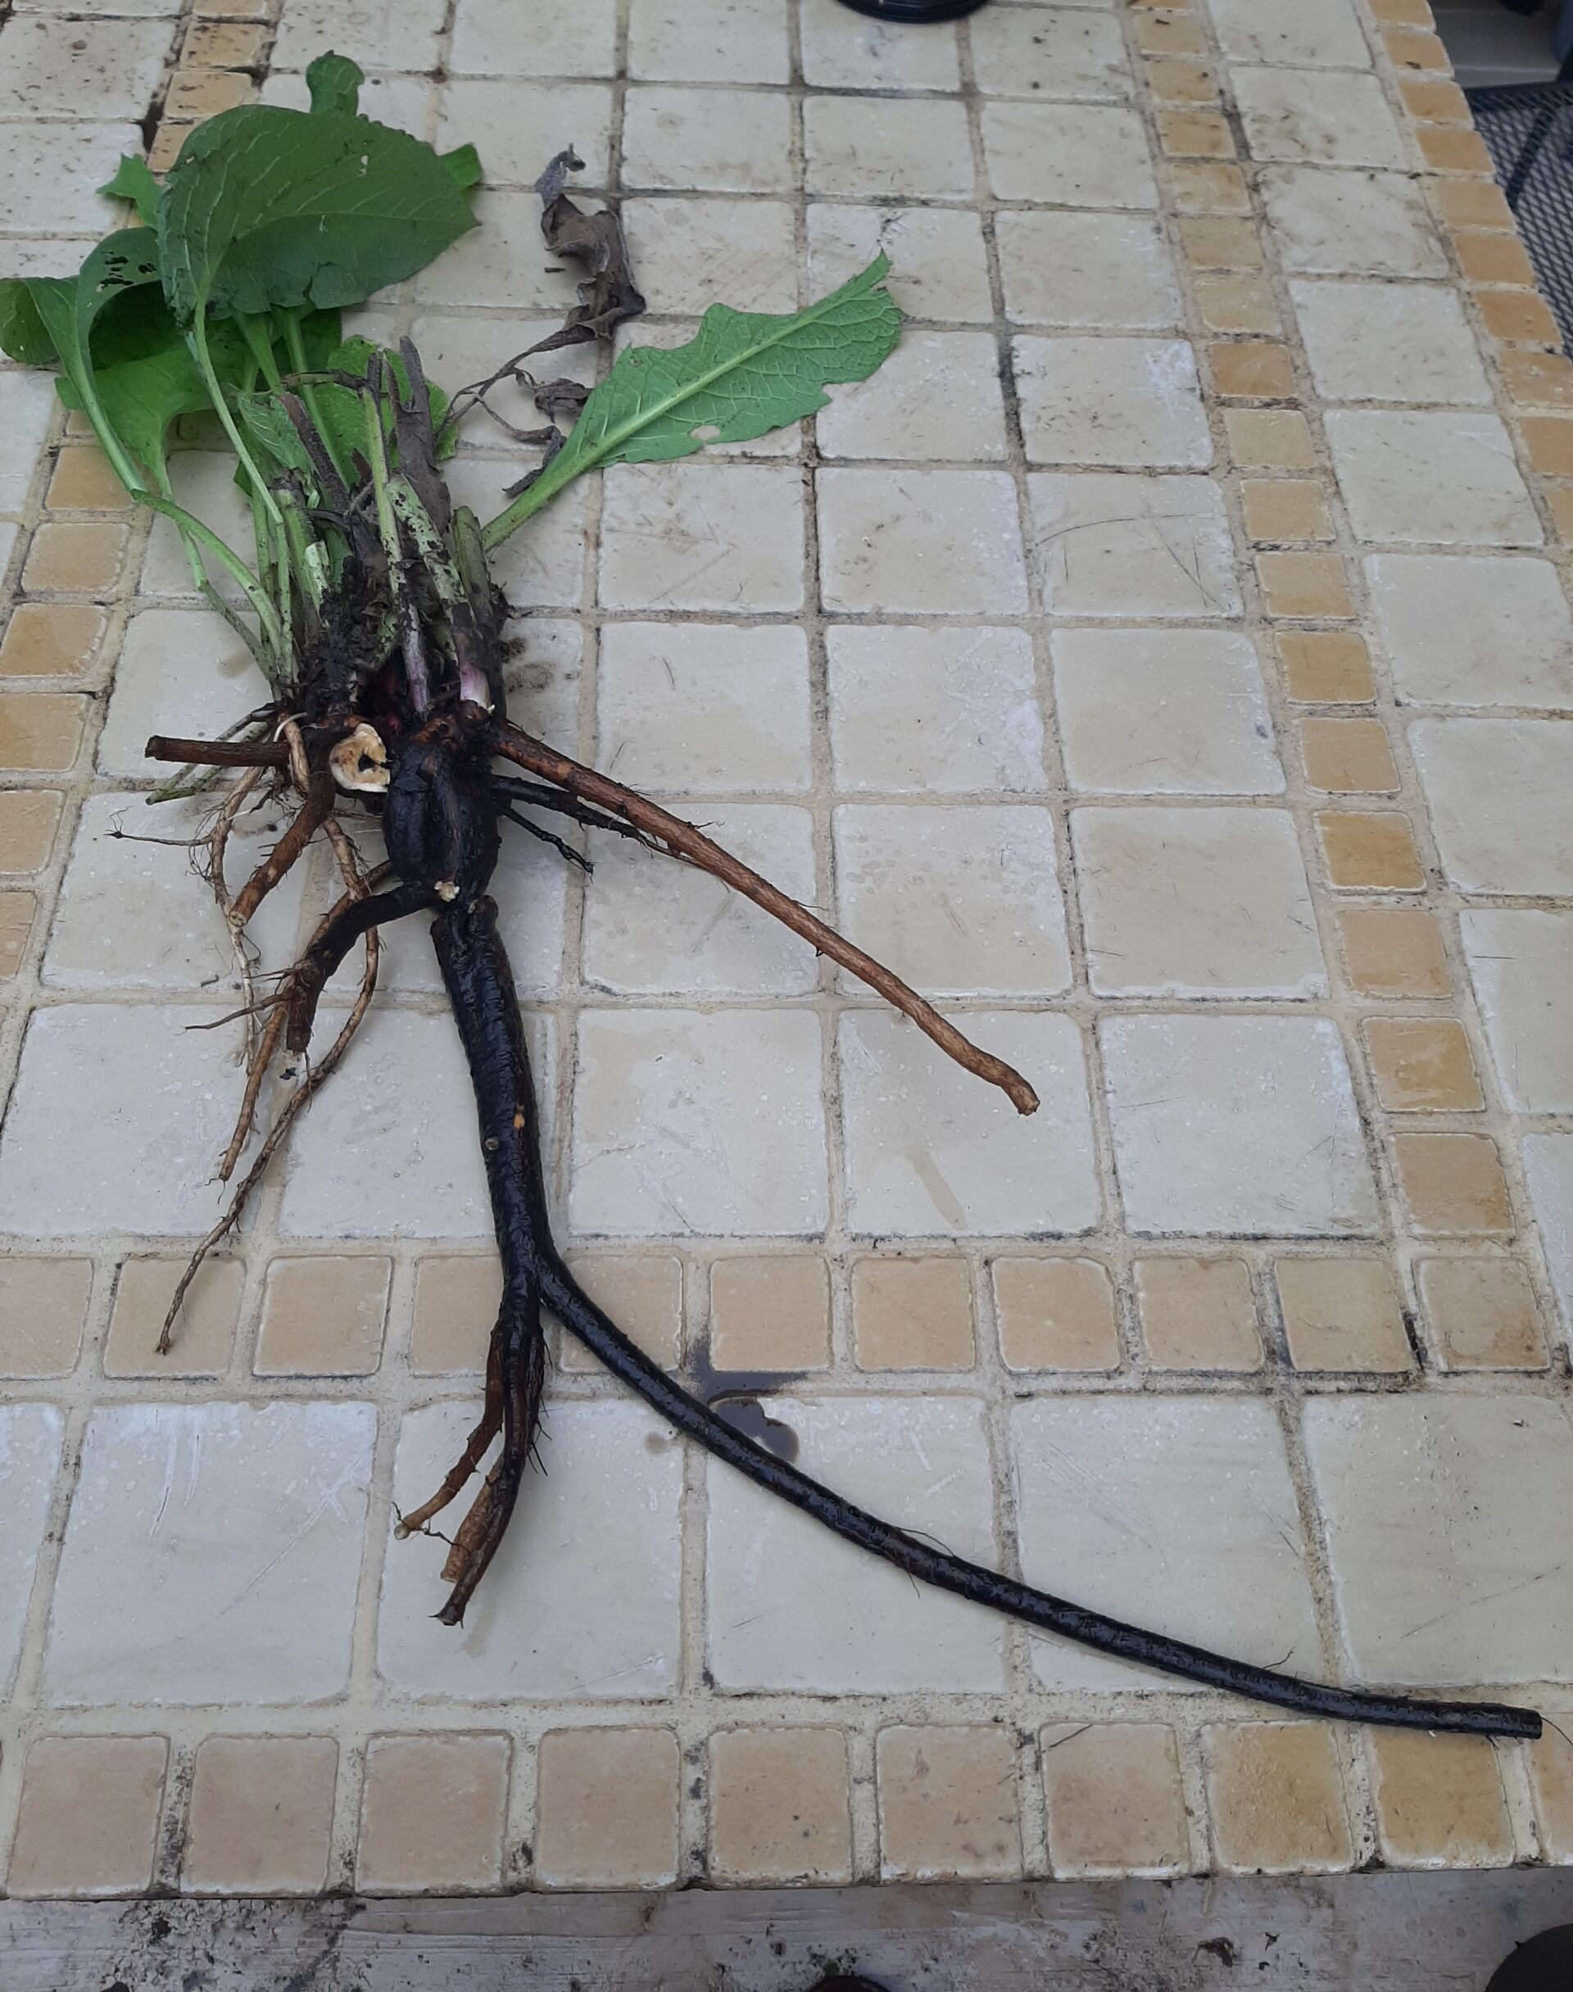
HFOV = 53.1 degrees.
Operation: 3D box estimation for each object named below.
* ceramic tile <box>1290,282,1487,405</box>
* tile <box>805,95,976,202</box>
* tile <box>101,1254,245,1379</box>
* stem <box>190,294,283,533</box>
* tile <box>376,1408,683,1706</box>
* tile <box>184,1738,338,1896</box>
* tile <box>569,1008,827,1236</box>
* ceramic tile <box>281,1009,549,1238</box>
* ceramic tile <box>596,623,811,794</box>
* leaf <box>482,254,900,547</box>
[{"bbox_3d":[0.339,-0.366,0.890,0.099,0.010,0.099,0,61,-2],"label":"ceramic tile"},{"bbox_3d":[0.061,-0.506,0.948,0.100,0.010,0.100,1,61,-3],"label":"tile"},{"bbox_3d":[-0.225,0.121,0.582,0.046,0.010,0.046,1,61,-3],"label":"tile"},{"bbox_3d":[-0.266,-0.282,0.753,0.012,0.011,0.143,-20,73,-13],"label":"stem"},{"bbox_3d":[-0.087,0.193,0.552,0.101,0.009,0.099,0,61,-3],"label":"tile"},{"bbox_3d":[-0.168,0.265,0.508,0.046,0.009,0.045,0,61,-3],"label":"tile"},{"bbox_3d":[-0.035,0.052,0.642,0.101,0.010,0.099,0,61,-2],"label":"tile"},{"bbox_3d":[-0.145,0.051,0.625,0.100,0.010,0.100,1,61,-3],"label":"ceramic tile"},{"bbox_3d":[-0.038,-0.134,0.745,0.099,0.010,0.100,0,61,-2],"label":"ceramic tile"},{"bbox_3d":[-0.043,-0.316,0.815,0.098,0.022,0.303,39,64,17],"label":"leaf"}]

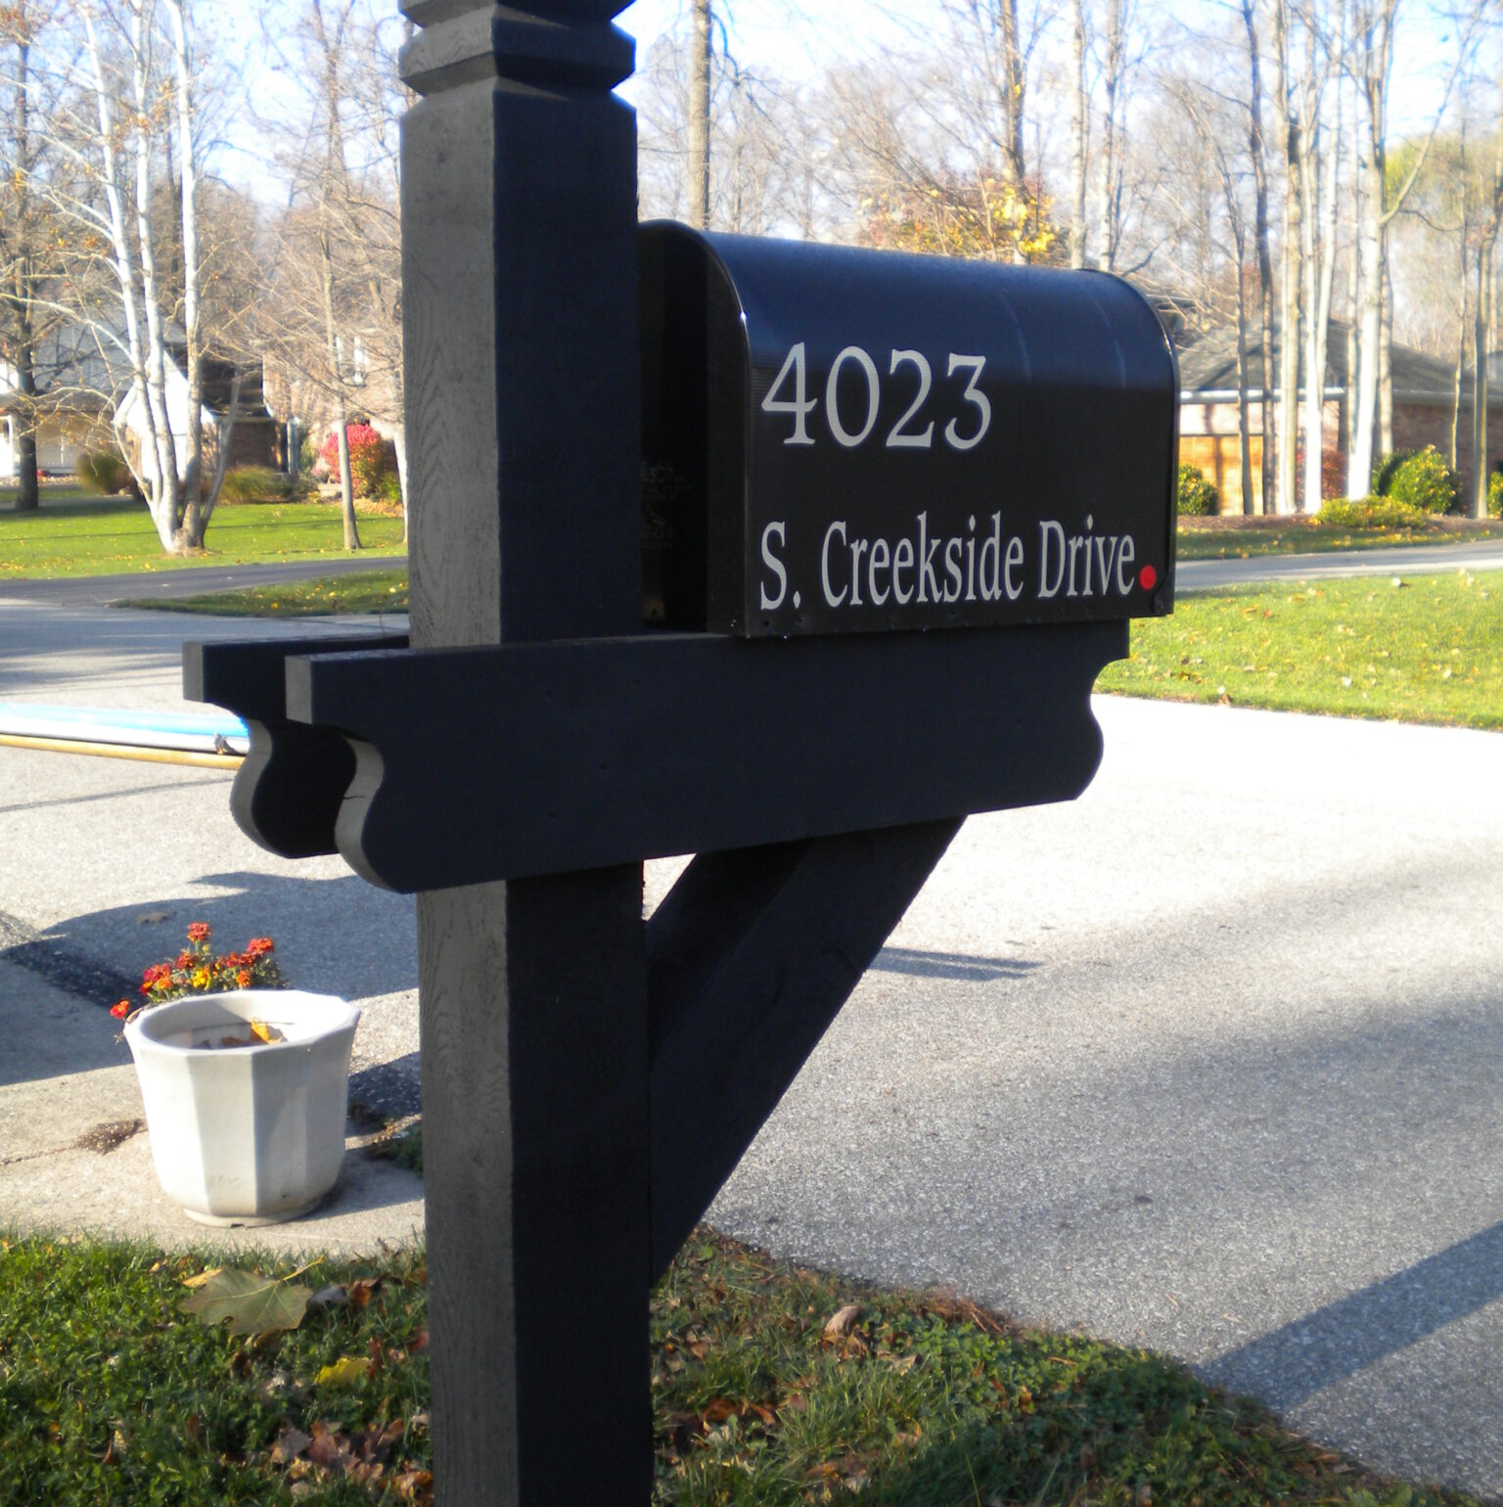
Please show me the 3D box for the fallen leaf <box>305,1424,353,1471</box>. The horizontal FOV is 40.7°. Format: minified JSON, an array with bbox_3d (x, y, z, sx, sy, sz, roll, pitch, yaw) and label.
[{"bbox_3d":[-0.486,0.799,2.331,0.056,0.025,0.065,-2,7,-12],"label":"fallen leaf"}]

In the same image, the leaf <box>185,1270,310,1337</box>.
[{"bbox_3d":[-0.682,0.746,2.752,0.168,0.045,0.150,-2,8,-14],"label":"leaf"}]

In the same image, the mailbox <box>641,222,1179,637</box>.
[{"bbox_3d":[0.129,-0.312,1.990,0.567,0.363,0.271,-6,9,-40],"label":"mailbox"}]

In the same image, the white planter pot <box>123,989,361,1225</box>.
[{"bbox_3d":[-0.803,0.575,3.200,0.365,0.298,0.365,-1,7,0],"label":"white planter pot"}]

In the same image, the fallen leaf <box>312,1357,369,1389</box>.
[{"bbox_3d":[-0.512,0.773,2.530,0.068,0.022,0.060,-2,7,-11],"label":"fallen leaf"}]

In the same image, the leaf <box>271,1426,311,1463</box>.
[{"bbox_3d":[-0.533,0.798,2.341,0.047,0.025,0.055,-2,8,-13],"label":"leaf"}]

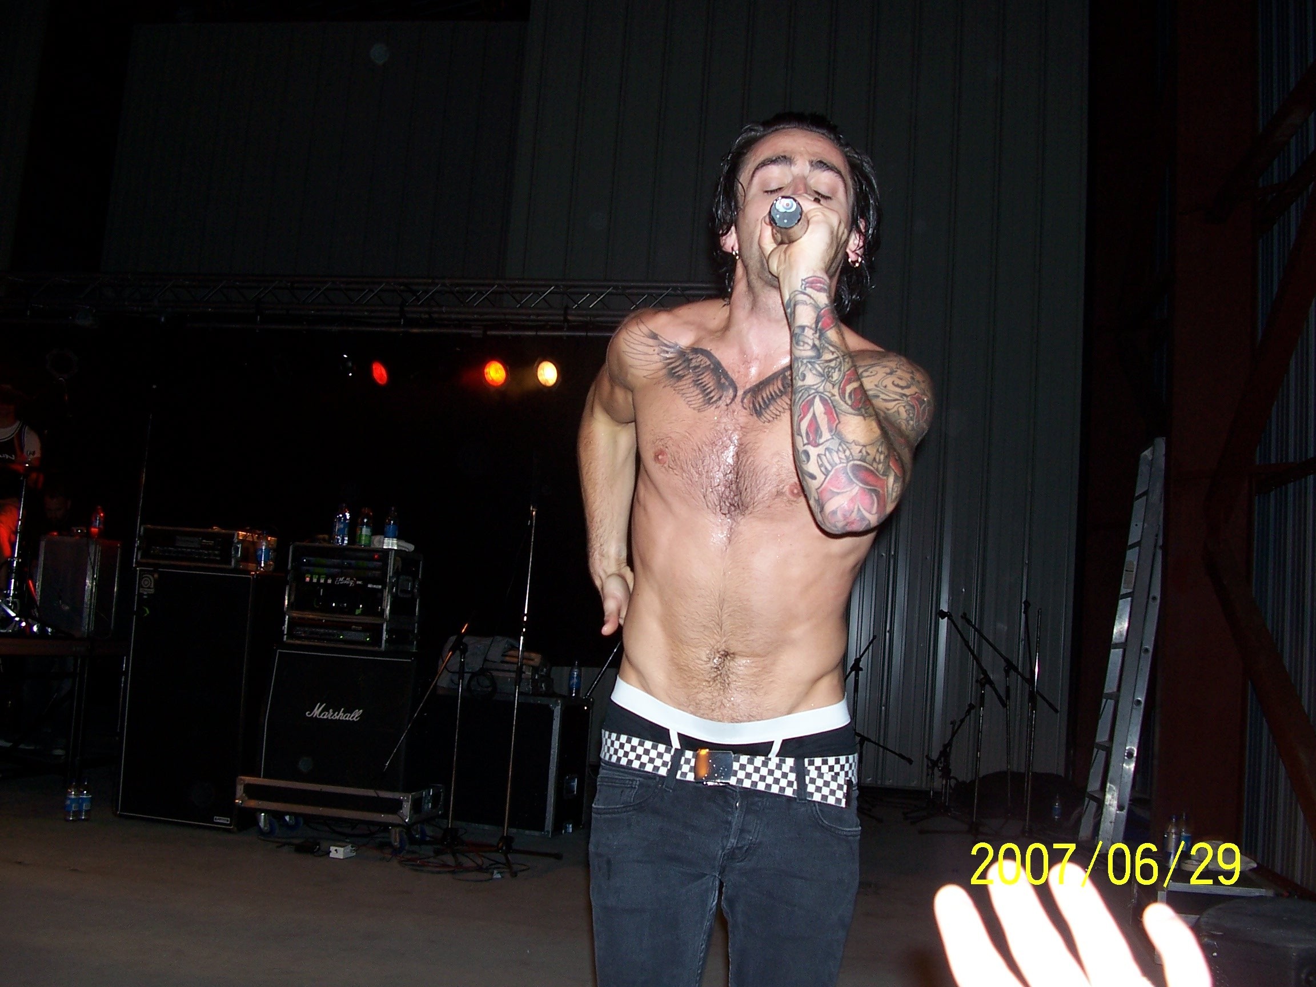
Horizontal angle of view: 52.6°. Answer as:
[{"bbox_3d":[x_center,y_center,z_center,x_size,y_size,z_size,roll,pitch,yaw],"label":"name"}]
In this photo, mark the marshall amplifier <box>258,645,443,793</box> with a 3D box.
[{"bbox_3d":[-1.497,1.137,6.488,0.770,0.755,0.360,3,-6,12],"label":"marshall amplifier"}]

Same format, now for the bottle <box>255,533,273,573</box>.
[{"bbox_3d":[-1.927,0.287,6.520,0.065,0.200,0.065,3,-5,10],"label":"bottle"}]

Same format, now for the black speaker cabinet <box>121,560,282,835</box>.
[{"bbox_3d":[-2.221,0.993,6.579,0.660,1.220,0.410,3,-5,13],"label":"black speaker cabinet"}]

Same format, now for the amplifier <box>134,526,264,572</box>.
[{"bbox_3d":[-2.212,0.278,6.565,0.530,0.185,0.410,3,-6,12],"label":"amplifier"}]

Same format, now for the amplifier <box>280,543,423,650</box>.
[{"bbox_3d":[-1.571,0.538,6.886,0.545,0.520,0.400,3,-5,12],"label":"amplifier"}]

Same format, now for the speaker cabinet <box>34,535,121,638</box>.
[{"bbox_3d":[-3.507,0.565,8.046,0.360,0.600,0.370,3,-6,6],"label":"speaker cabinet"}]

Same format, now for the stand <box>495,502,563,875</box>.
[{"bbox_3d":[-0.635,0.866,6.070,0.530,1.630,0.500,5,-6,-11],"label":"stand"}]

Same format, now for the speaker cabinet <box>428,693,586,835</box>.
[{"bbox_3d":[-0.786,1.443,7.227,0.700,0.695,0.420,2,-6,18],"label":"speaker cabinet"}]

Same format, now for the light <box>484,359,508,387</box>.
[{"bbox_3d":[-1.101,-0.905,9.698,0.240,0.250,0.330,1,16,25],"label":"light"}]

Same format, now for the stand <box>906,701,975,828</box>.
[{"bbox_3d":[1.809,1.710,8.535,0.420,0.750,0.440,4,-6,0],"label":"stand"}]

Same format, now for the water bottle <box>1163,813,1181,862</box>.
[{"bbox_3d":[2.071,1.393,5.350,0.066,0.207,0.066,3,-5,10],"label":"water bottle"}]

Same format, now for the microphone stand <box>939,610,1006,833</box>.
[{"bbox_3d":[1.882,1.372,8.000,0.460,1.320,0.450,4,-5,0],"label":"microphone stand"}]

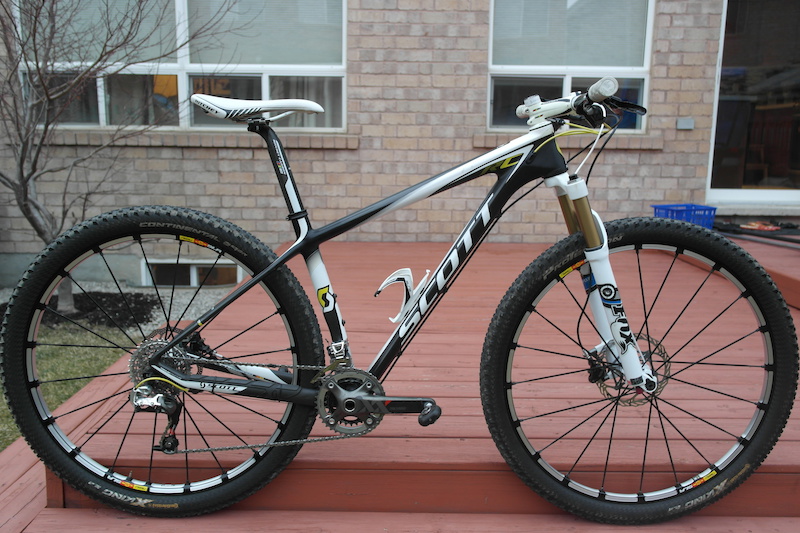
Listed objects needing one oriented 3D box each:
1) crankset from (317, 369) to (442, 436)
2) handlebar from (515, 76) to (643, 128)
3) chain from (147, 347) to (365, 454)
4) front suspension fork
[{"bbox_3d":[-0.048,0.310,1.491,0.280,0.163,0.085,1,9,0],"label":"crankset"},{"bbox_3d":[0.392,-0.334,1.447,0.150,0.082,0.710,1,9,0],"label":"handlebar"},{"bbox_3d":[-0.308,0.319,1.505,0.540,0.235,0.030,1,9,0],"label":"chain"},{"bbox_3d":[0.444,0.035,1.506,0.105,0.514,0.170,-19,9,3],"label":"front suspension fork"}]

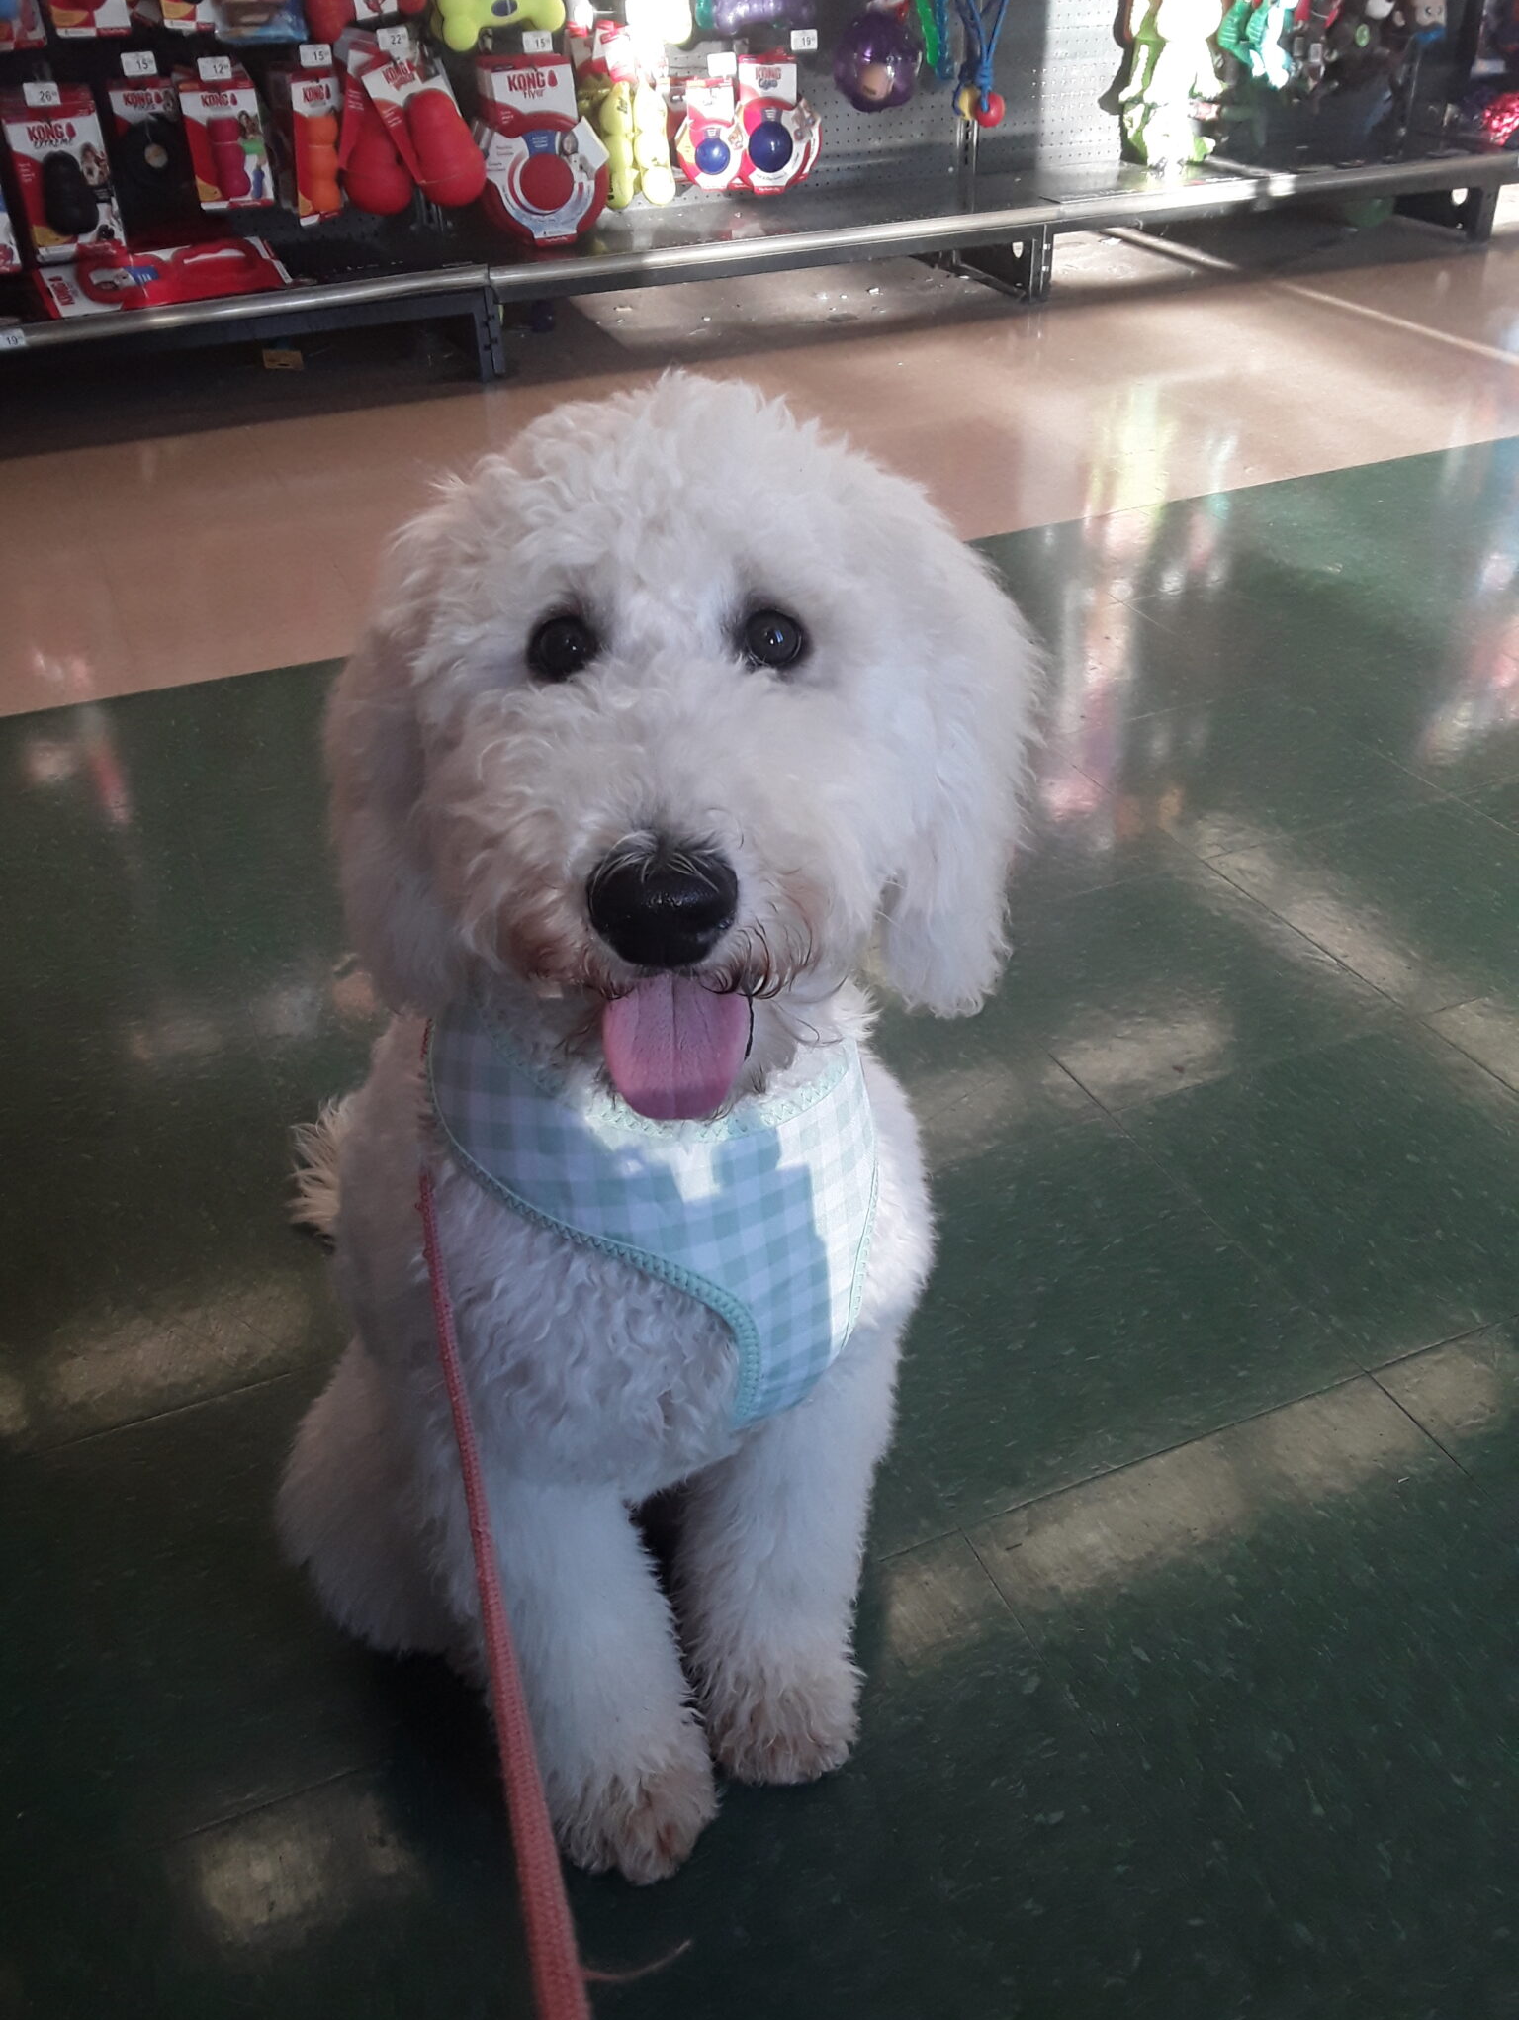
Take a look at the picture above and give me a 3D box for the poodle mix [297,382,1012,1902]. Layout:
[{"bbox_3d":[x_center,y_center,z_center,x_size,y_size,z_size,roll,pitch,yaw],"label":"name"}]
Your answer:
[{"bbox_3d":[-0.111,0.019,0.836,0.340,0.700,0.500,-13,37,-14],"label":"poodle mix"}]

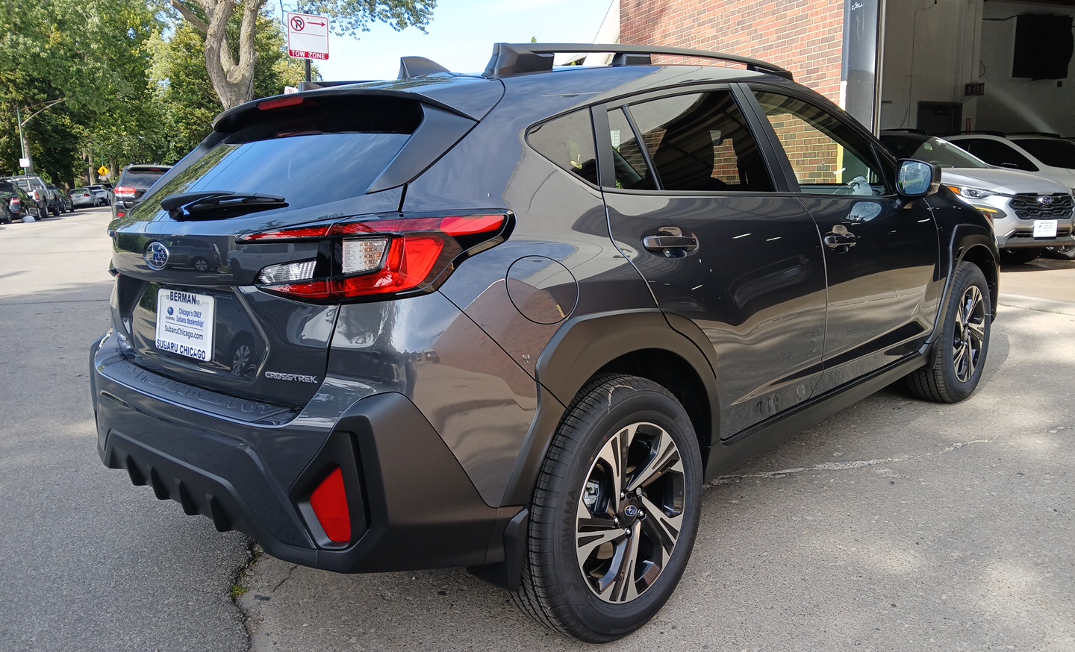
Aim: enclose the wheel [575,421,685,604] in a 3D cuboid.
[{"bbox_3d":[0.181,0.466,2.118,0.200,0.460,0.460,7,14,44],"label":"wheel"}]

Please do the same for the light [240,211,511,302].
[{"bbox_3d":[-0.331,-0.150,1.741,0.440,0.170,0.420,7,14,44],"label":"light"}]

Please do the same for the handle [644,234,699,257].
[{"bbox_3d":[0.347,-0.209,2.087,0.055,0.060,0.230,7,14,44],"label":"handle"}]

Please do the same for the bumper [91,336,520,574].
[{"bbox_3d":[-0.815,0.246,2.199,1.780,0.430,0.500,7,14,44],"label":"bumper"}]

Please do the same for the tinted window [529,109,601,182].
[{"bbox_3d":[0.059,-0.437,1.958,0.310,0.220,0.040,-13,-10,-44],"label":"tinted window"}]

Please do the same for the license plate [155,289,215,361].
[{"bbox_3d":[-0.902,-0.003,2.064,0.305,0.154,0.012,7,3,44],"label":"license plate"}]

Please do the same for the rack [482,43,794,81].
[{"bbox_3d":[0.420,-0.819,2.596,0.090,0.125,1.600,7,14,44],"label":"rack"}]

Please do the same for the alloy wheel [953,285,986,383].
[{"bbox_3d":[2.037,0.031,3.988,0.200,0.460,0.460,7,14,44],"label":"alloy wheel"}]

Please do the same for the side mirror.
[{"bbox_3d":[1.485,-0.576,3.152,0.200,0.155,0.140,7,14,44],"label":"side mirror"}]

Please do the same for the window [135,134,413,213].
[{"bbox_3d":[-0.763,-0.425,2.169,1.240,0.080,0.460,7,48,44],"label":"window"}]

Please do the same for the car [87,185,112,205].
[{"bbox_3d":[-37.200,-11.100,68.600,1.850,1.650,4.600,-7,11,-23],"label":"car"}]

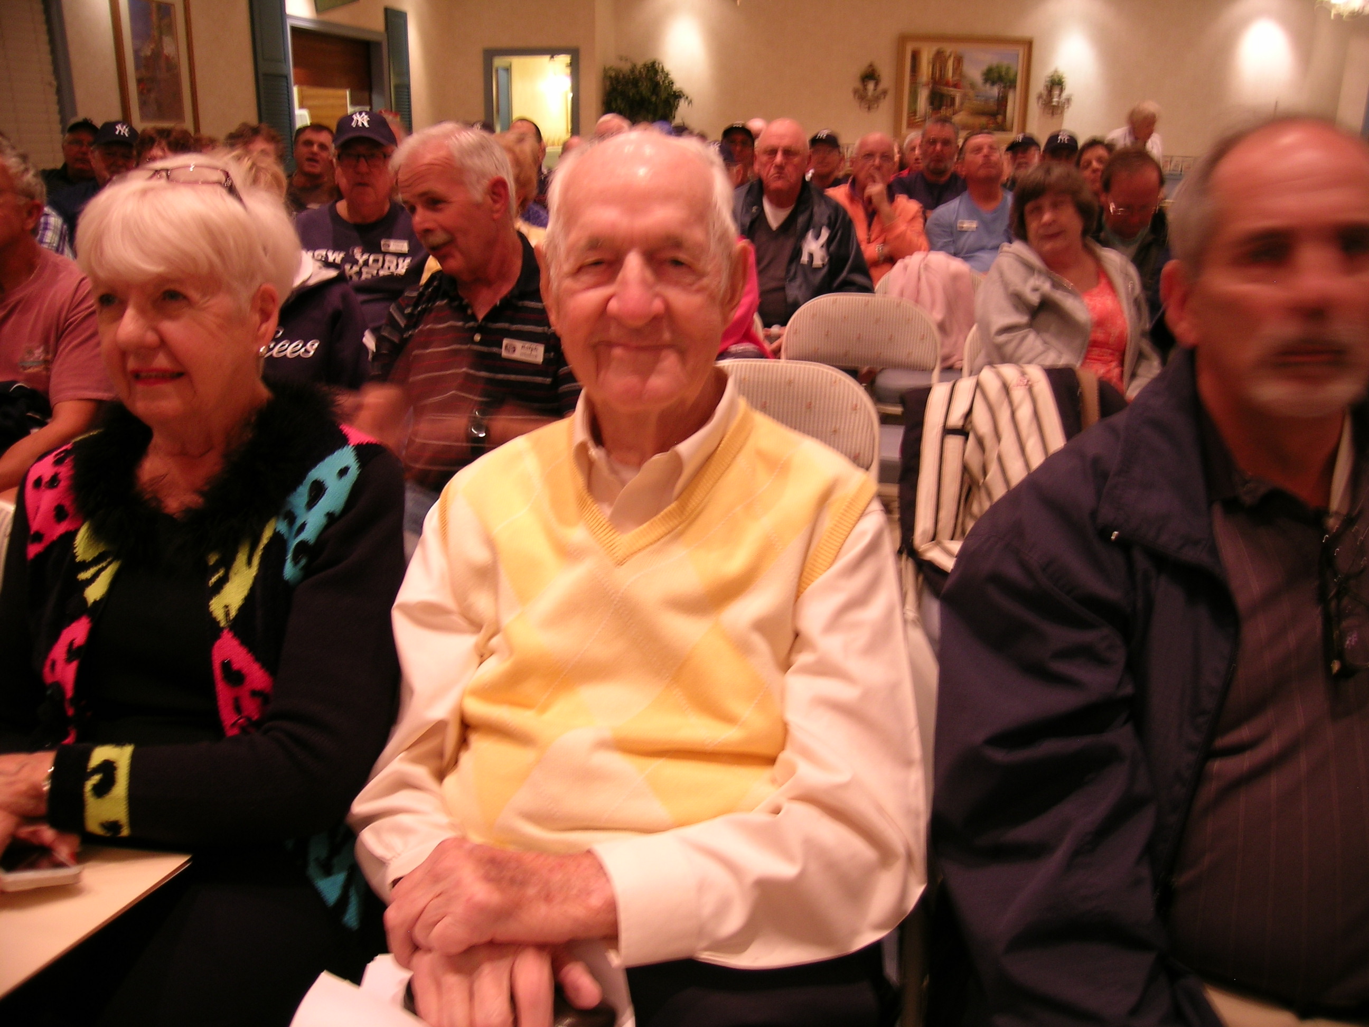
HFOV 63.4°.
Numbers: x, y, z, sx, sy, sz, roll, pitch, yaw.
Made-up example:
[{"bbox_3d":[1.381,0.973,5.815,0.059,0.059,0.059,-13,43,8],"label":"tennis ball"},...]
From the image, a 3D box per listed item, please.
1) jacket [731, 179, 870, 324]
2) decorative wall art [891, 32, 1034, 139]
[{"bbox_3d":[0.353,-0.794,3.656,0.560,0.600,0.400,2,17,3],"label":"jacket"},{"bbox_3d":[2.289,-3.502,9.100,1.060,0.800,0.060,4,18,9],"label":"decorative wall art"}]

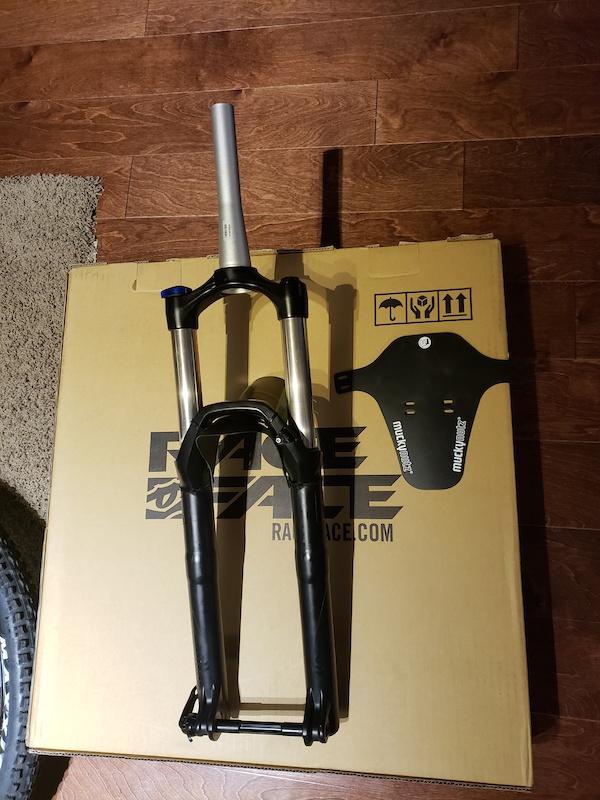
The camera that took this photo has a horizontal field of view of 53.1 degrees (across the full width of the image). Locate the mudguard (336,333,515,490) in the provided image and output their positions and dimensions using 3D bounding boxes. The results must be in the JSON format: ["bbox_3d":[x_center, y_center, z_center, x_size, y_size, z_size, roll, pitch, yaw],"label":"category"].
[{"bbox_3d":[0.176,0.014,0.815,0.254,0.006,0.215,-3,79,9],"label":"mudguard"}]

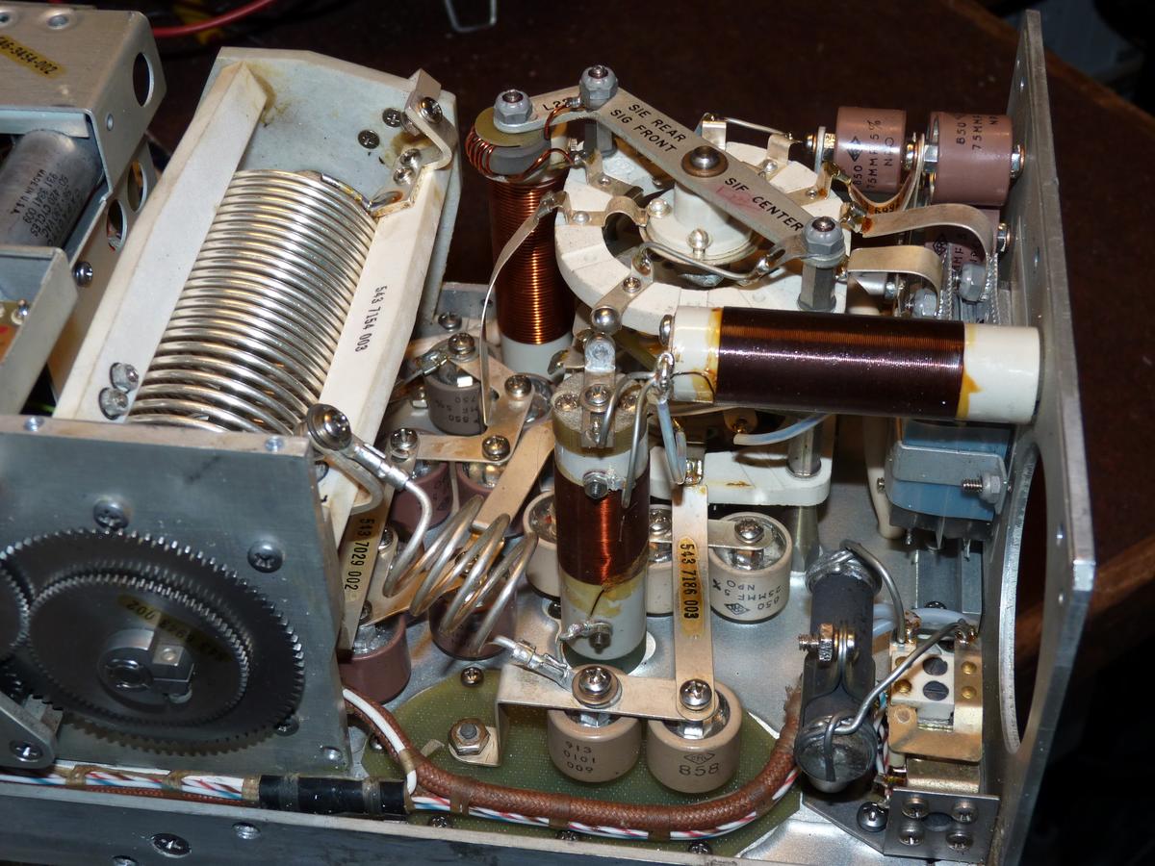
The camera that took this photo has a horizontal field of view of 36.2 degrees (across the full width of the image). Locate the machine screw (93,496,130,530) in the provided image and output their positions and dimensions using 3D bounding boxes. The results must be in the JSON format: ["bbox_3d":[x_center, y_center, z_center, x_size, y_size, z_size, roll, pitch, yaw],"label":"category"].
[{"bbox_3d":[-0.102,0.018,0.386,0.008,0.008,0.004,5,43,6],"label":"machine screw"}]

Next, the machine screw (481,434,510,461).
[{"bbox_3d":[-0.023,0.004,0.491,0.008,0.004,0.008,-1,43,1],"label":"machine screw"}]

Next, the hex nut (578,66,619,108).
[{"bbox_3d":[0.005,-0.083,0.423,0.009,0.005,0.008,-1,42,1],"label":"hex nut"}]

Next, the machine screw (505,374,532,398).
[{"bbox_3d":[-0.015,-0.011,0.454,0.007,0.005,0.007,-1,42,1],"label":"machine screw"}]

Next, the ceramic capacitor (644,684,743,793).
[{"bbox_3d":[0.025,0.064,0.375,0.020,0.015,0.020,5,43,6],"label":"ceramic capacitor"}]

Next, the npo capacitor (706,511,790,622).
[{"bbox_3d":[0.042,0.033,0.438,0.021,0.017,0.021,4,43,7],"label":"npo capacitor"}]

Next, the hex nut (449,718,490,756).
[{"bbox_3d":[-0.023,0.066,0.381,0.009,0.003,0.008,-1,43,0],"label":"hex nut"}]

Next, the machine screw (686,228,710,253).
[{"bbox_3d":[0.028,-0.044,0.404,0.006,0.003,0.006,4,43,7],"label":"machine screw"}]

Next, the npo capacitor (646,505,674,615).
[{"bbox_3d":[0.020,0.032,0.441,0.021,0.017,0.021,4,43,7],"label":"npo capacitor"}]

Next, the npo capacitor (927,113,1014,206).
[{"bbox_3d":[0.091,-0.064,0.412,0.017,0.021,0.021,5,42,7],"label":"npo capacitor"}]

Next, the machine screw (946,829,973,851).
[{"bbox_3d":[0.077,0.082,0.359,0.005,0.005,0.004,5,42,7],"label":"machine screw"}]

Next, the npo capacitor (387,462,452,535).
[{"bbox_3d":[-0.046,0.014,0.502,0.021,0.018,0.021,5,43,6],"label":"npo capacitor"}]

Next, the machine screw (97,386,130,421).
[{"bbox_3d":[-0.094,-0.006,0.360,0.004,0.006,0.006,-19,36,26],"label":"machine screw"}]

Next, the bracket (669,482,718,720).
[{"bbox_3d":[0.026,0.037,0.394,0.008,0.003,0.061,0,52,2],"label":"bracket"}]

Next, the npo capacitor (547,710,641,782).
[{"bbox_3d":[0.004,0.064,0.388,0.020,0.016,0.020,5,42,7],"label":"npo capacitor"}]

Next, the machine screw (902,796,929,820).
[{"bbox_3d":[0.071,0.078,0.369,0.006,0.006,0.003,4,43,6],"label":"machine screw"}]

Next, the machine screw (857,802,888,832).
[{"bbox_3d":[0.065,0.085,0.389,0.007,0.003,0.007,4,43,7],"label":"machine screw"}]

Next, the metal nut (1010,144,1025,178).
[{"bbox_3d":[0.115,-0.071,0.461,0.004,0.009,0.009,5,43,6],"label":"metal nut"}]

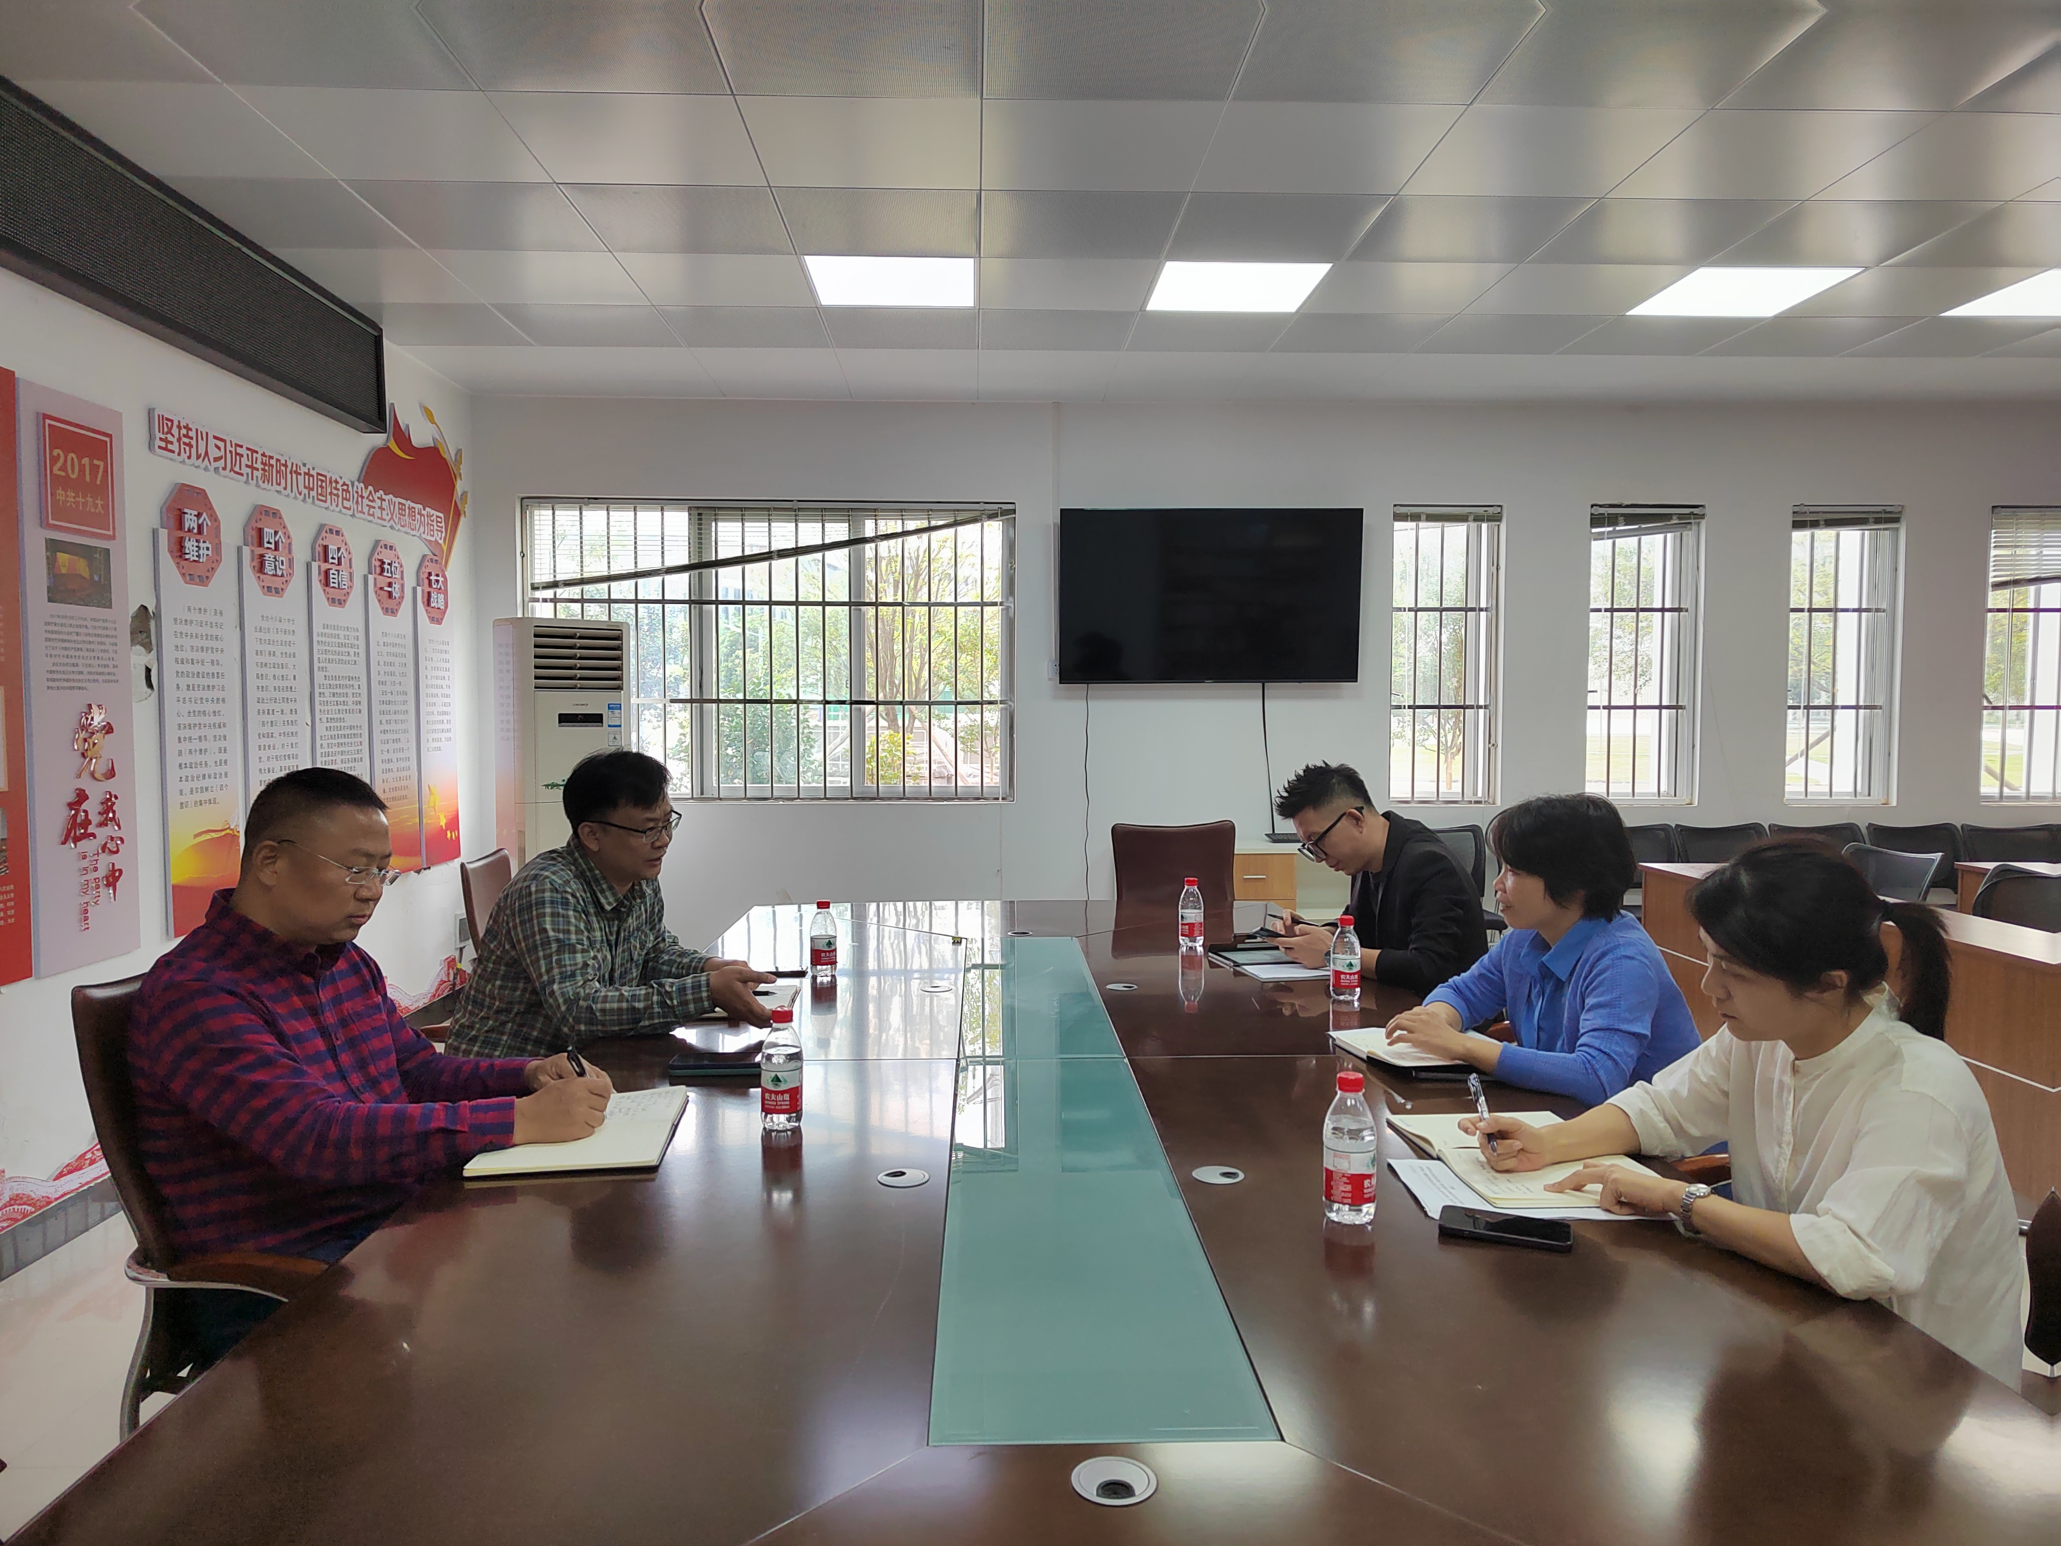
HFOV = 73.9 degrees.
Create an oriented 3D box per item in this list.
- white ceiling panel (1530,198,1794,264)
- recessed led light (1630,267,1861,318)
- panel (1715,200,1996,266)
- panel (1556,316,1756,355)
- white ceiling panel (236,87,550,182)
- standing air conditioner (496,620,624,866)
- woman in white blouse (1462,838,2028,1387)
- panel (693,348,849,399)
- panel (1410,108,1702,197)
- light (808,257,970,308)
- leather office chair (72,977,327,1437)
[{"bbox_3d":[1.948,-1.695,4.278,0.600,0.025,0.600,0,3,-2],"label":"white ceiling panel"},{"bbox_3d":[2.524,-1.725,4.900,0.595,0.030,0.595,0,3,-2],"label":"recessed led light"},{"bbox_3d":[2.477,-1.647,4.169,0.585,0.030,0.585,0,3,-2],"label":"panel"},{"bbox_3d":[2.505,-1.741,5.445,0.595,0.030,0.590,0,3,-2],"label":"panel"},{"bbox_3d":[-1.601,-1.625,3.487,0.590,0.030,0.590,0,3,-2],"label":"white ceiling panel"},{"bbox_3d":[-2.105,0.211,6.189,0.500,1.780,0.360,-2,4,-39],"label":"standing air conditioner"},{"bbox_3d":[0.896,0.707,1.789,0.640,1.230,0.550,-1,3,-10],"label":"woman in white blouse"},{"bbox_3d":[-1.121,-1.765,6.040,0.595,0.030,0.870,0,3,-2],"label":"panel"},{"bbox_3d":[1.369,-1.664,3.659,0.600,0.025,0.600,0,3,-2],"label":"panel"},{"bbox_3d":[-0.474,-1.721,4.796,0.595,0.030,0.595,0,3,-2],"label":"light"},{"bbox_3d":[-1.118,0.804,2.266,0.630,0.990,0.600,0,3,8],"label":"leather office chair"}]

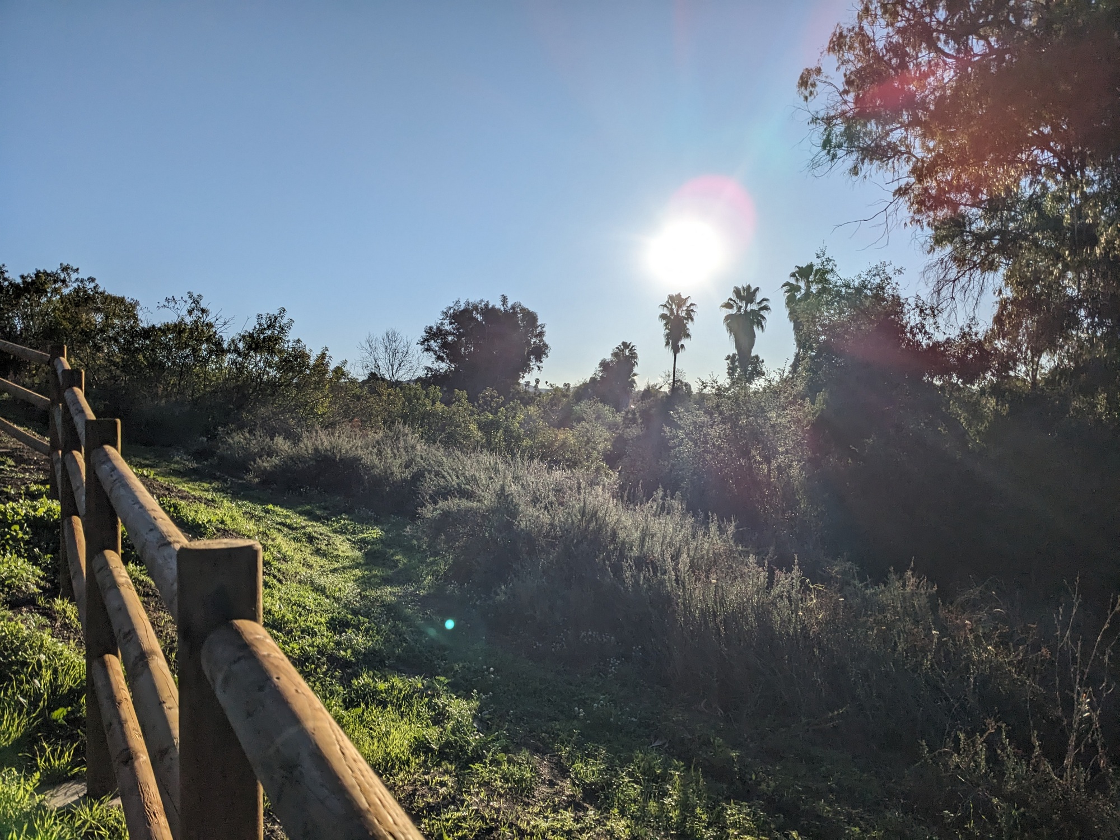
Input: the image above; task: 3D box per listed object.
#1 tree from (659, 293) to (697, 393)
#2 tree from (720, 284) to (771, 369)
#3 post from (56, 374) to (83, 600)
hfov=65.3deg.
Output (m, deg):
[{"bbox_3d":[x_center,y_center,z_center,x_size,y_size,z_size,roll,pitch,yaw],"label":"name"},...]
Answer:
[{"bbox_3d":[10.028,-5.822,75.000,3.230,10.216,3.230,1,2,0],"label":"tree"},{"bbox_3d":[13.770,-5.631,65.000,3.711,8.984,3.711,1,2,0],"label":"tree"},{"bbox_3d":[-2.904,0.383,5.200,0.108,1.380,0.108,0,2,-24],"label":"post"}]

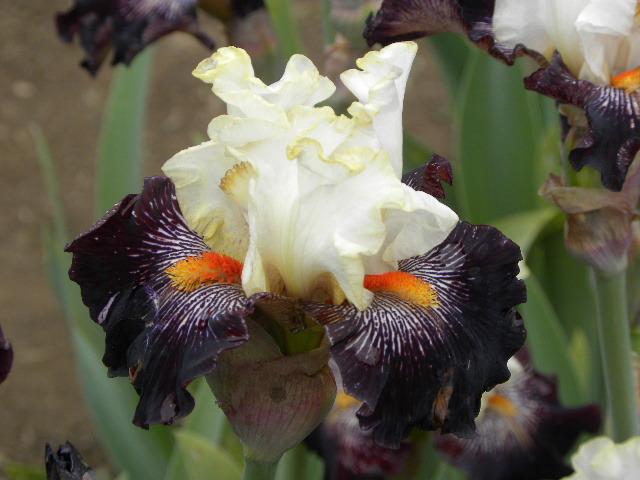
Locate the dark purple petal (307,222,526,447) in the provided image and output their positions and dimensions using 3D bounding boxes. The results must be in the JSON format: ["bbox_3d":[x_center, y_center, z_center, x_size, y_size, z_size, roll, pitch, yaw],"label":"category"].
[{"bbox_3d":[0.028,0.027,0.985,0.054,0.052,0.062,17,26,39],"label":"dark purple petal"}]

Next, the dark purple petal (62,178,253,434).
[{"bbox_3d":[-0.046,0.018,0.990,0.048,0.057,0.062,-11,23,-28],"label":"dark purple petal"}]

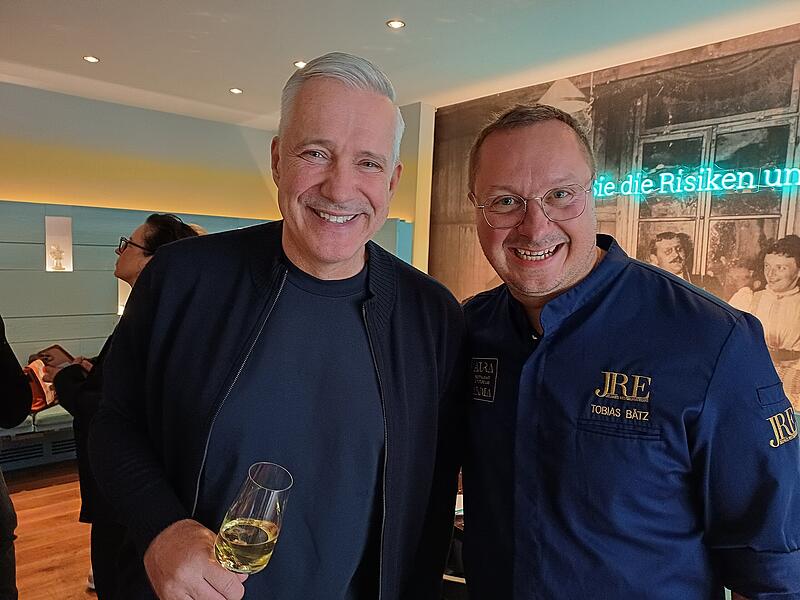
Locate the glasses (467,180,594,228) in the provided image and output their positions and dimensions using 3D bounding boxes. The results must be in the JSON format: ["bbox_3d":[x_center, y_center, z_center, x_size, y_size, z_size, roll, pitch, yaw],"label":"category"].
[{"bbox_3d":[0.172,-0.135,0.757,0.145,0.045,0.142,-6,19,13],"label":"glasses"}]

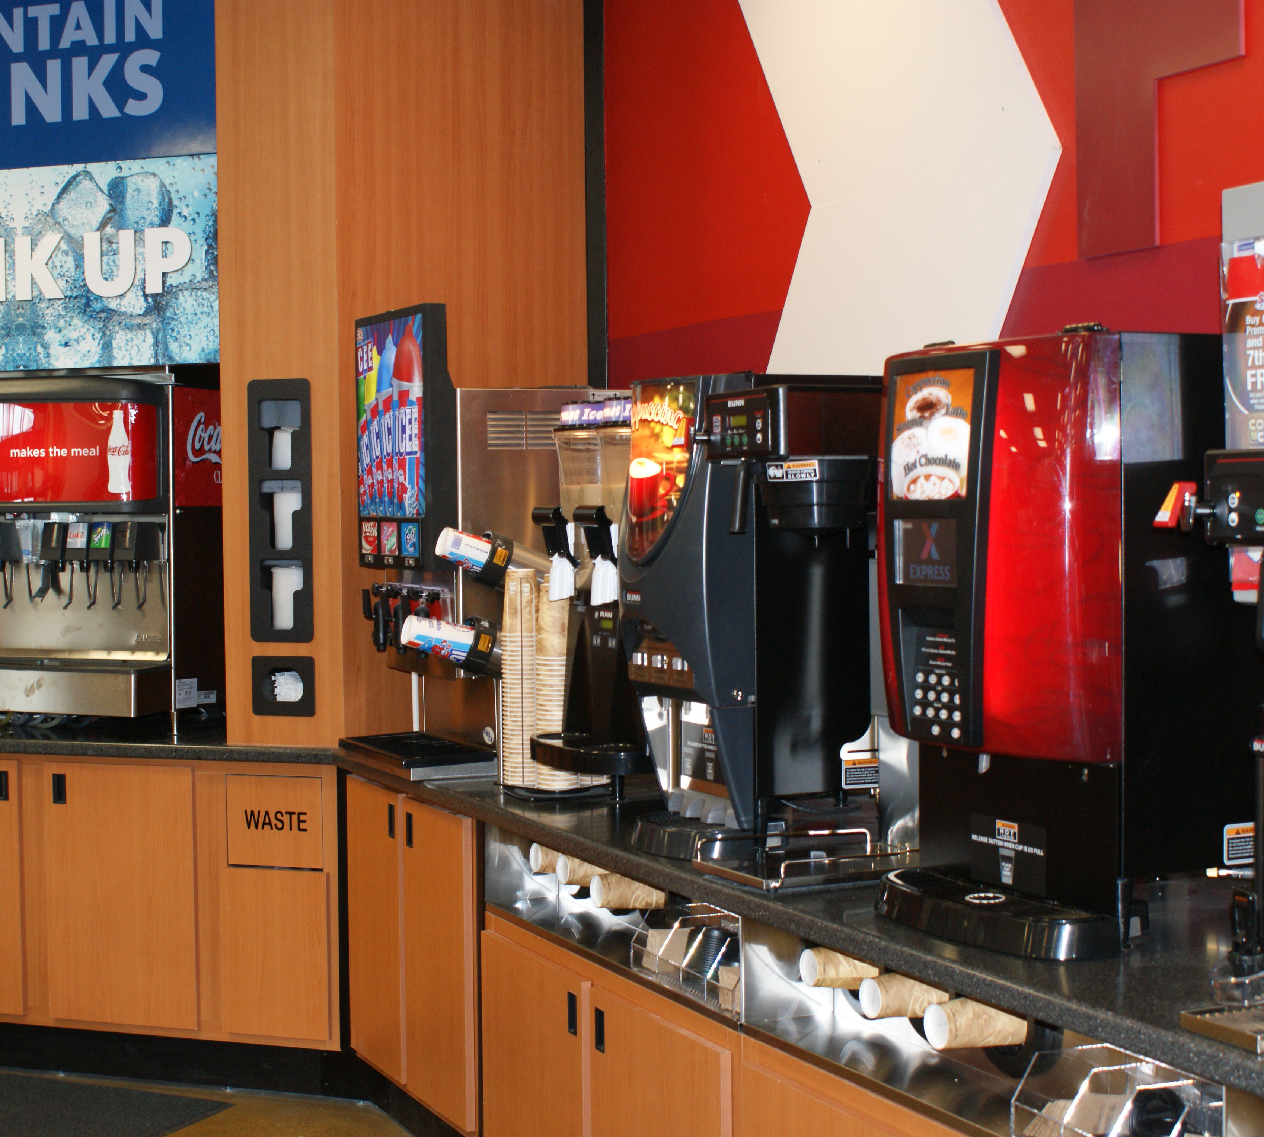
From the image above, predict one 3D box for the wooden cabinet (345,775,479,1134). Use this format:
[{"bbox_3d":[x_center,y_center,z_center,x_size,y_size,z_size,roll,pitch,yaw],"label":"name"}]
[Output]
[{"bbox_3d":[-0.260,0.835,4.646,0.560,0.682,0.845,-2,2,-26],"label":"wooden cabinet"}]

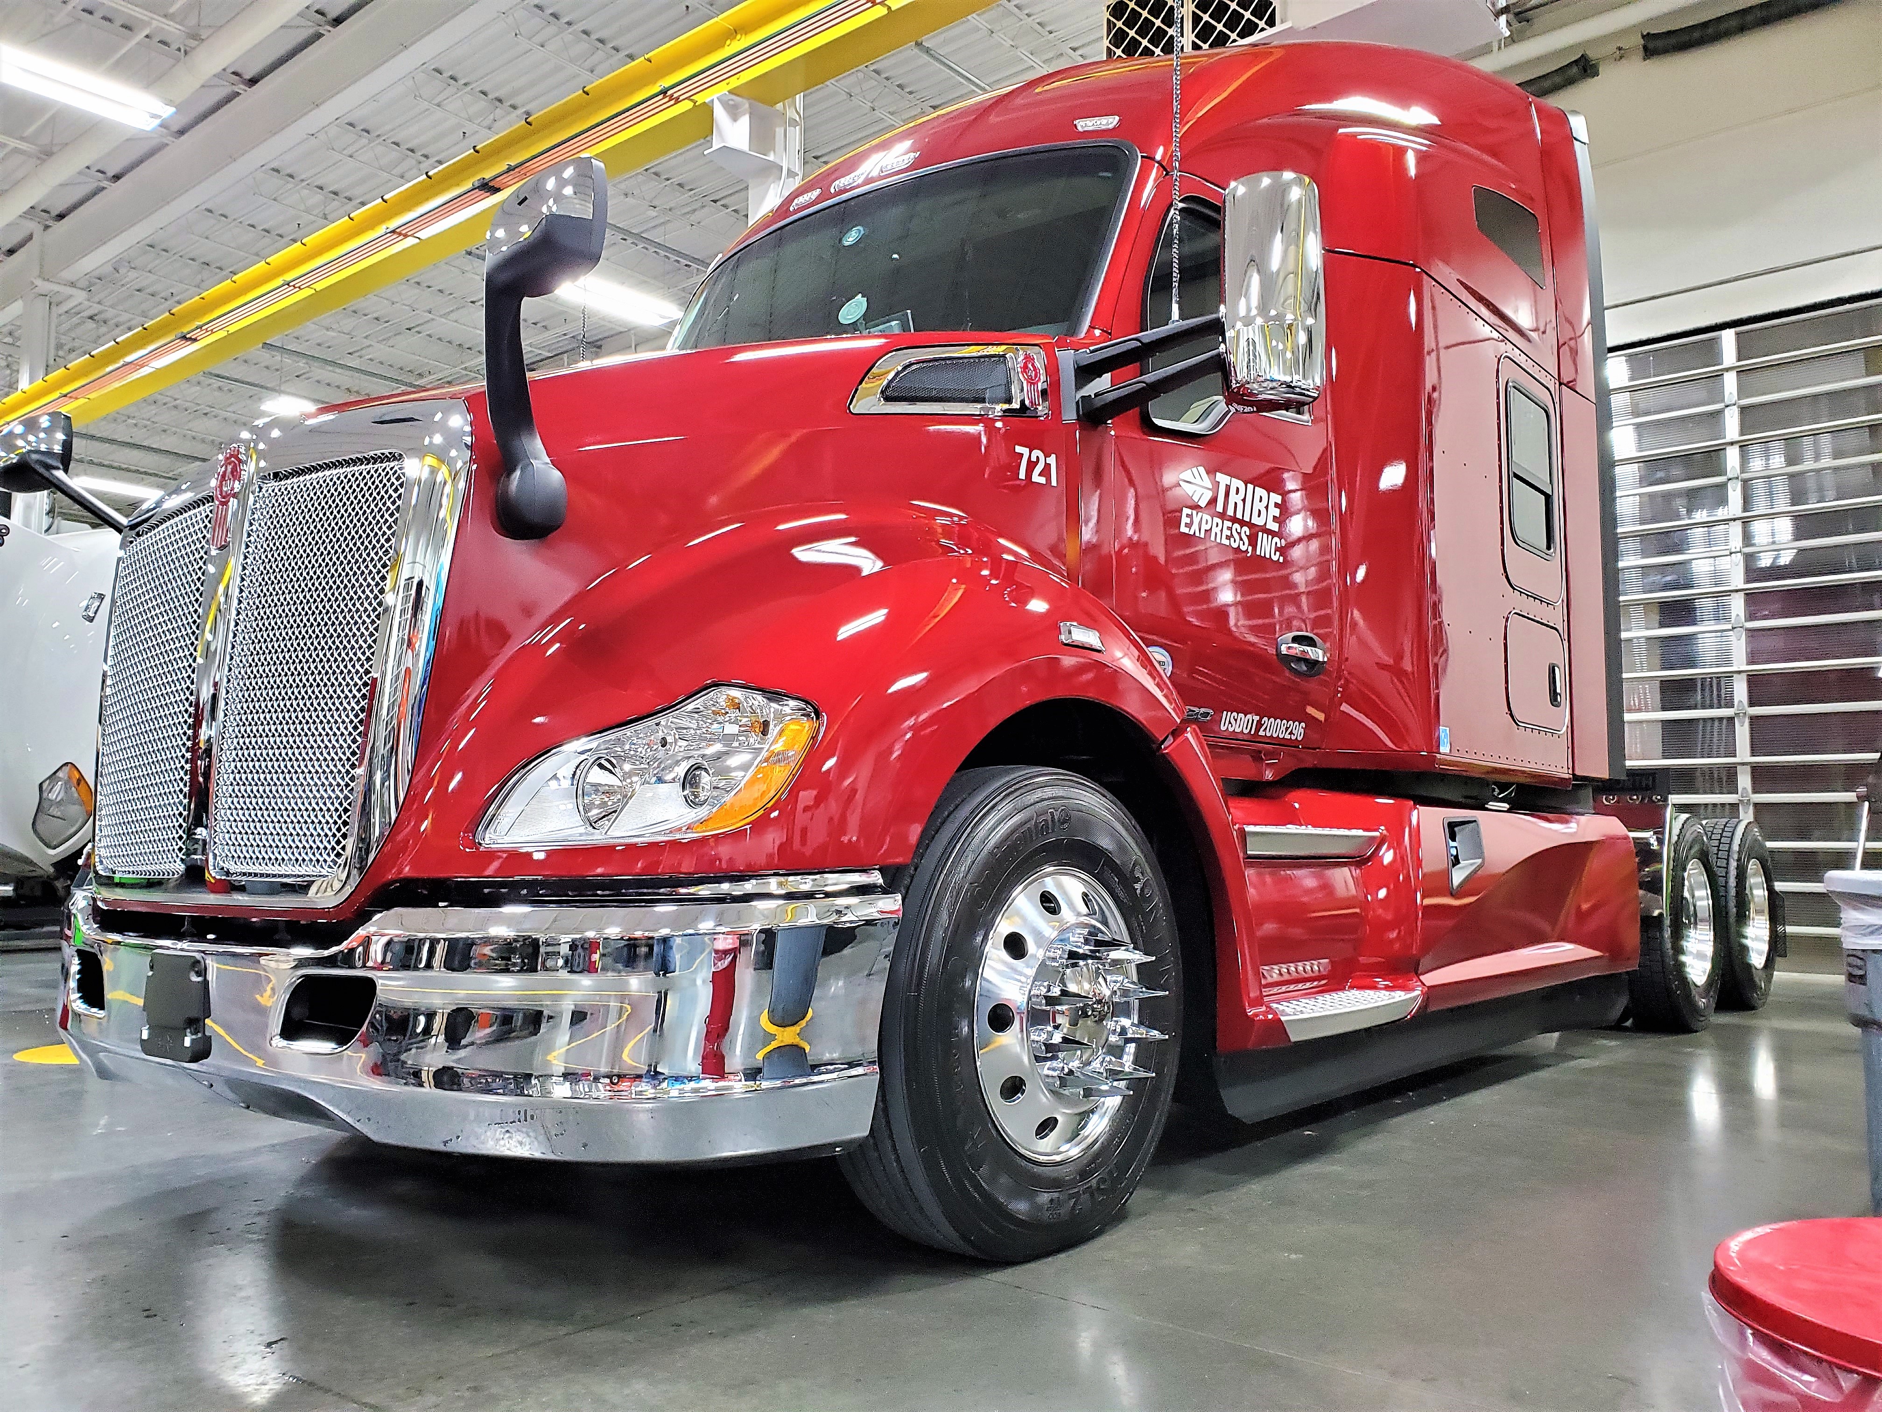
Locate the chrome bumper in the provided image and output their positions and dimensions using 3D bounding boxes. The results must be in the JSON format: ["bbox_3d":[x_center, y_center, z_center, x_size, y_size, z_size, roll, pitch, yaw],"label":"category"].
[{"bbox_3d":[-1.237,0.554,2.942,2.420,0.460,0.730,-4,-7,40],"label":"chrome bumper"}]

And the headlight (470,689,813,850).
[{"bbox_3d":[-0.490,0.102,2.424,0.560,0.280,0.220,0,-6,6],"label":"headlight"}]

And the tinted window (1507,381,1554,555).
[{"bbox_3d":[2.278,-0.915,5.458,0.045,0.590,0.490,-4,-7,40],"label":"tinted window"}]

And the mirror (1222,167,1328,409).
[{"bbox_3d":[0.758,-0.923,3.167,0.240,0.540,0.135,-2,-6,31],"label":"mirror"}]

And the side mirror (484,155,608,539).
[{"bbox_3d":[-0.630,-0.549,2.255,0.370,0.580,0.250,-4,-7,40],"label":"side mirror"}]

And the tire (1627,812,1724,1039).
[{"bbox_3d":[3.492,1.035,6.791,0.290,1.020,1.020,-4,-7,40],"label":"tire"}]

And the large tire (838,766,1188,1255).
[{"bbox_3d":[0.159,0.625,2.983,0.290,1.000,1.000,-4,-7,39],"label":"large tire"}]

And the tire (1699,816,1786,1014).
[{"bbox_3d":[4.352,1.145,7.789,0.290,1.020,1.020,-4,-7,40],"label":"tire"}]

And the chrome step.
[{"bbox_3d":[1.070,0.842,3.909,0.190,0.080,0.840,-4,-7,40],"label":"chrome step"}]

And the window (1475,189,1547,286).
[{"bbox_3d":[2.233,-1.882,5.537,0.045,0.290,0.770,-4,-7,40],"label":"window"}]

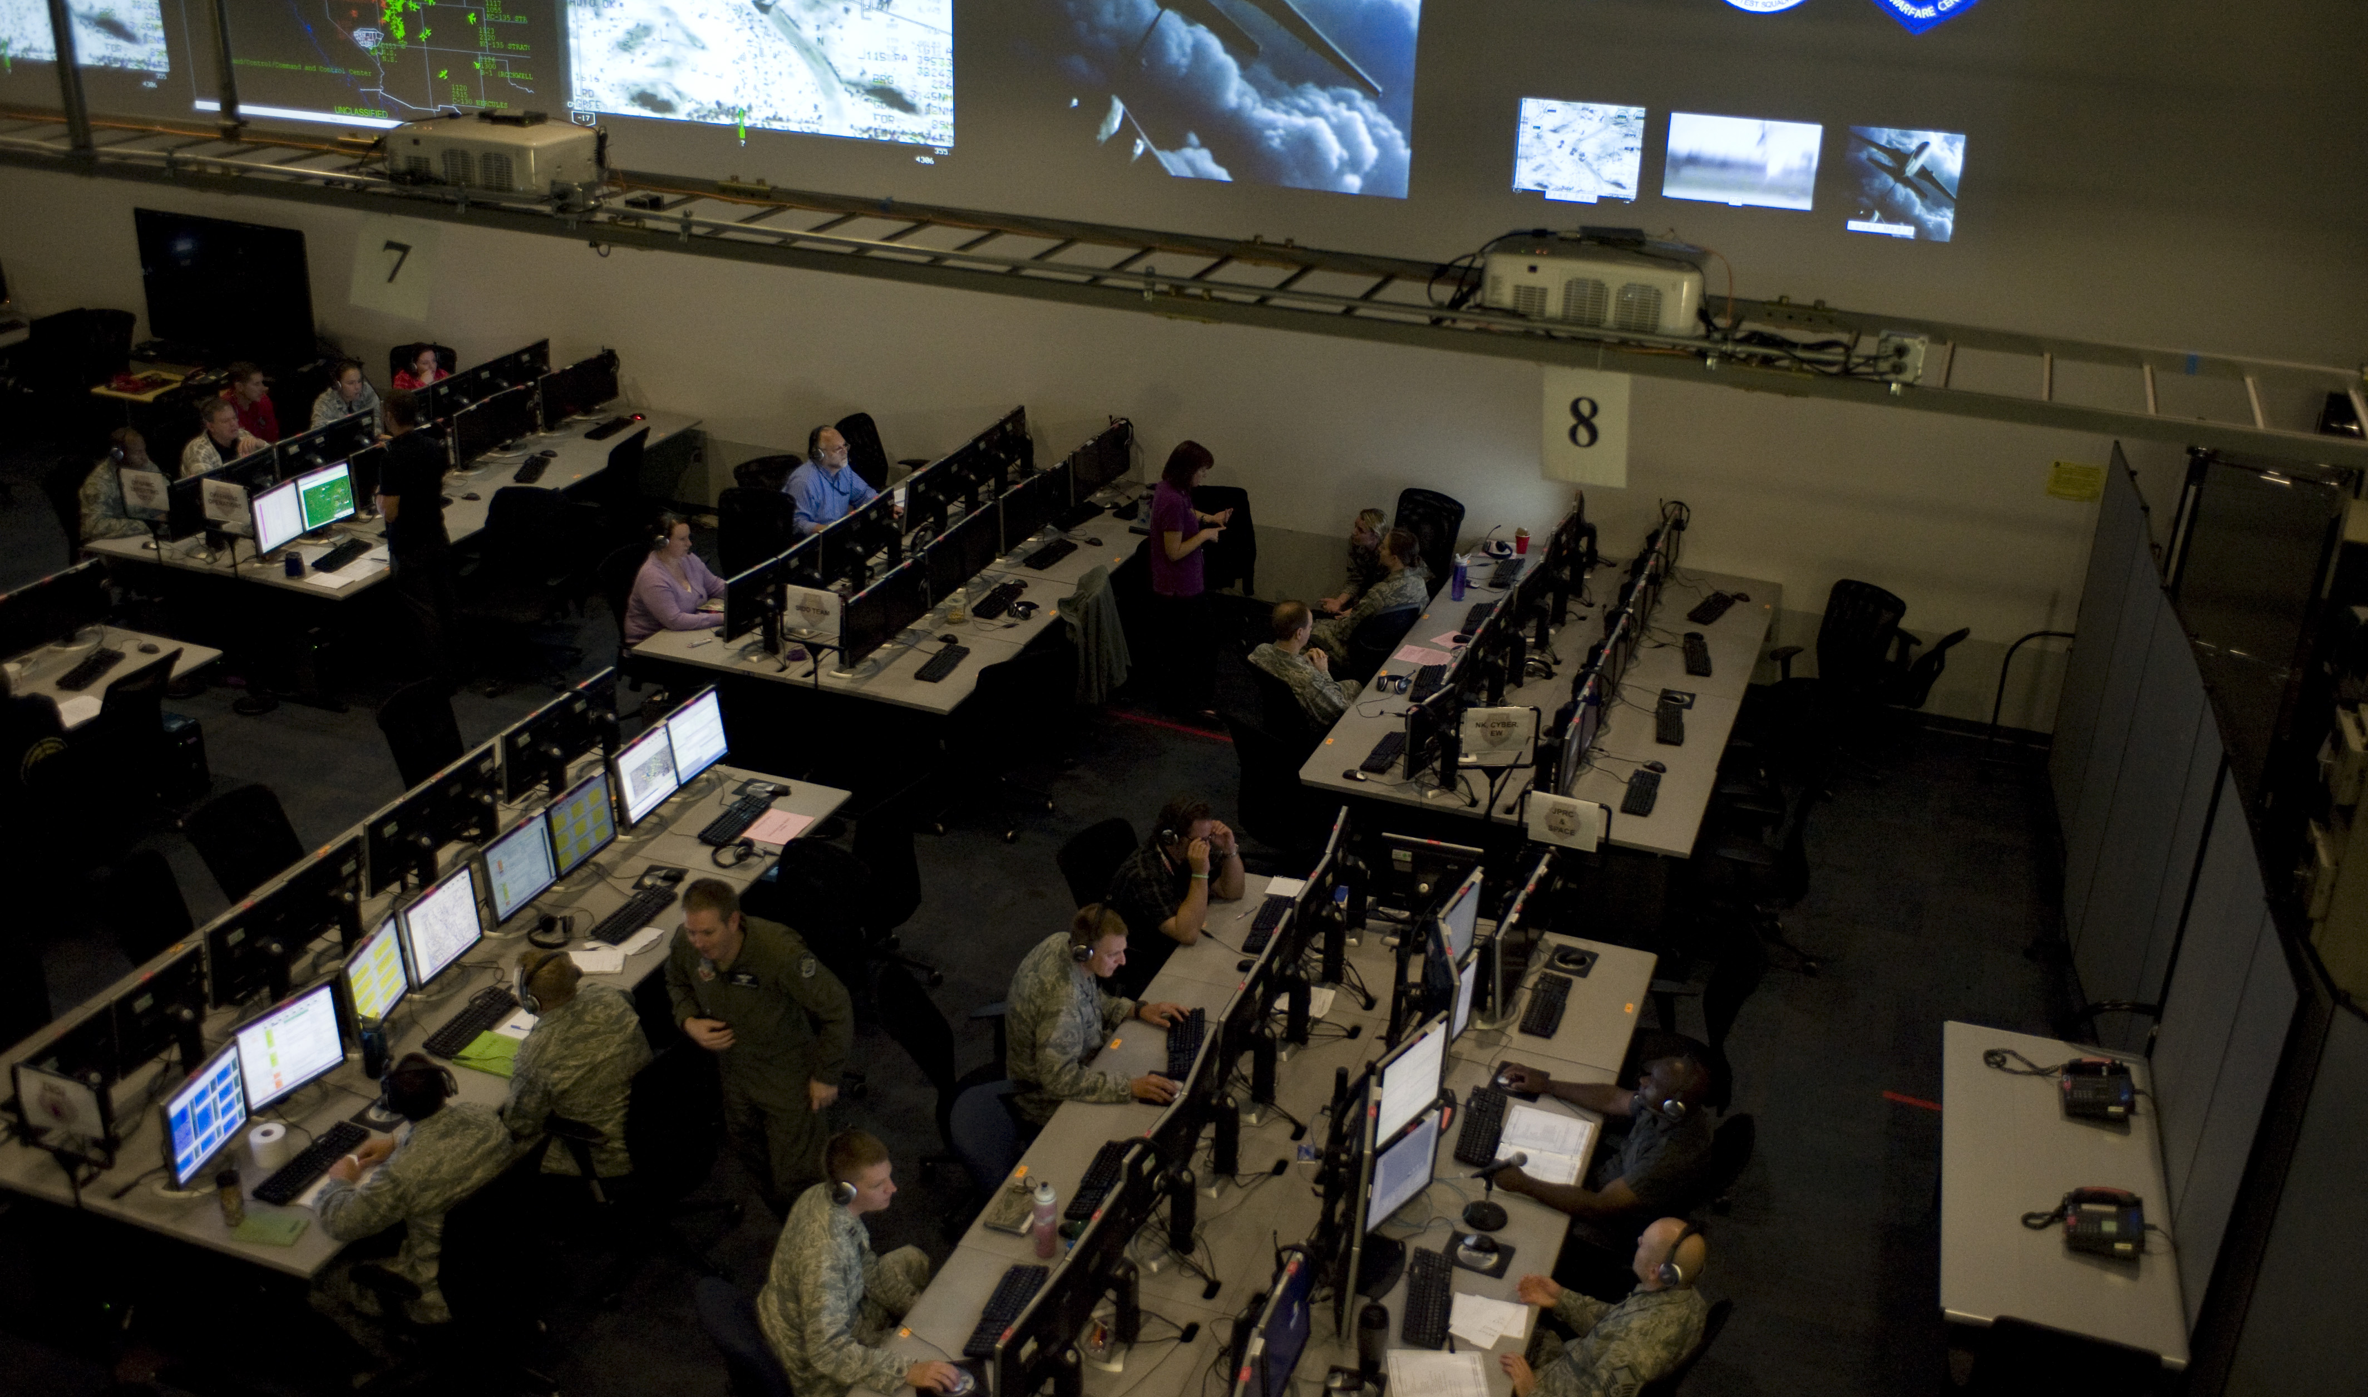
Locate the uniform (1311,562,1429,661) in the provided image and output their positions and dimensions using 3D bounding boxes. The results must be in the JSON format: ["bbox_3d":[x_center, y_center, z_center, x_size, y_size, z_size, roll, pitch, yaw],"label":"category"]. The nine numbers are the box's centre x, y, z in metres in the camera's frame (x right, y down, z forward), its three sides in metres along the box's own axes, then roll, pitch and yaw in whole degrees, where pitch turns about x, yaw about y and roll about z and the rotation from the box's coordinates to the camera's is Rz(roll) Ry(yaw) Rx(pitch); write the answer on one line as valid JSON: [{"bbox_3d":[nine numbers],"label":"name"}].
[{"bbox_3d":[1.058,-0.503,12.943,0.660,0.860,0.480,13,27,22],"label":"uniform"}]

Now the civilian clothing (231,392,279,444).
[{"bbox_3d":[-6.034,-1.730,14.554,0.340,0.580,0.500,19,30,33],"label":"civilian clothing"}]

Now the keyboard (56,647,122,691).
[{"bbox_3d":[-5.509,-0.144,11.282,0.152,0.035,0.455,6,24,8],"label":"keyboard"}]

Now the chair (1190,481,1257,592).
[{"bbox_3d":[0.213,-0.874,14.171,0.620,1.050,0.620,-2,23,-11],"label":"chair"}]

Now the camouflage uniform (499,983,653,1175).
[{"bbox_3d":[-2.140,1.441,7.950,0.600,0.800,0.560,13,25,22],"label":"camouflage uniform"}]

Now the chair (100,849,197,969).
[{"bbox_3d":[-4.065,1.117,9.037,0.600,0.960,0.600,10,24,16],"label":"chair"}]

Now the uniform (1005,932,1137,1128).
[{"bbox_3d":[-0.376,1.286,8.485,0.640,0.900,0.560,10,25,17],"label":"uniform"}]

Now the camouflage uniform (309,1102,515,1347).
[{"bbox_3d":[-2.514,1.765,7.319,0.700,0.900,0.620,11,24,19],"label":"camouflage uniform"}]

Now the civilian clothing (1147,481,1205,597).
[{"bbox_3d":[-0.021,-0.904,12.623,0.310,0.630,0.440,5,24,7],"label":"civilian clothing"}]

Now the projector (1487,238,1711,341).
[{"bbox_3d":[1.042,-1.031,5.551,0.500,0.180,0.420,10,24,16],"label":"projector"}]

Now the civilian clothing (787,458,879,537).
[{"bbox_3d":[-2.170,-1.086,13.831,0.550,0.700,0.540,10,24,16],"label":"civilian clothing"}]

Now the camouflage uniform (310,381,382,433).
[{"bbox_3d":[-5.507,-1.668,14.860,0.550,0.750,0.540,13,25,22],"label":"camouflage uniform"}]

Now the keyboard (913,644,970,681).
[{"bbox_3d":[-1.261,-0.183,11.769,0.147,0.032,0.450,10,26,16],"label":"keyboard"}]

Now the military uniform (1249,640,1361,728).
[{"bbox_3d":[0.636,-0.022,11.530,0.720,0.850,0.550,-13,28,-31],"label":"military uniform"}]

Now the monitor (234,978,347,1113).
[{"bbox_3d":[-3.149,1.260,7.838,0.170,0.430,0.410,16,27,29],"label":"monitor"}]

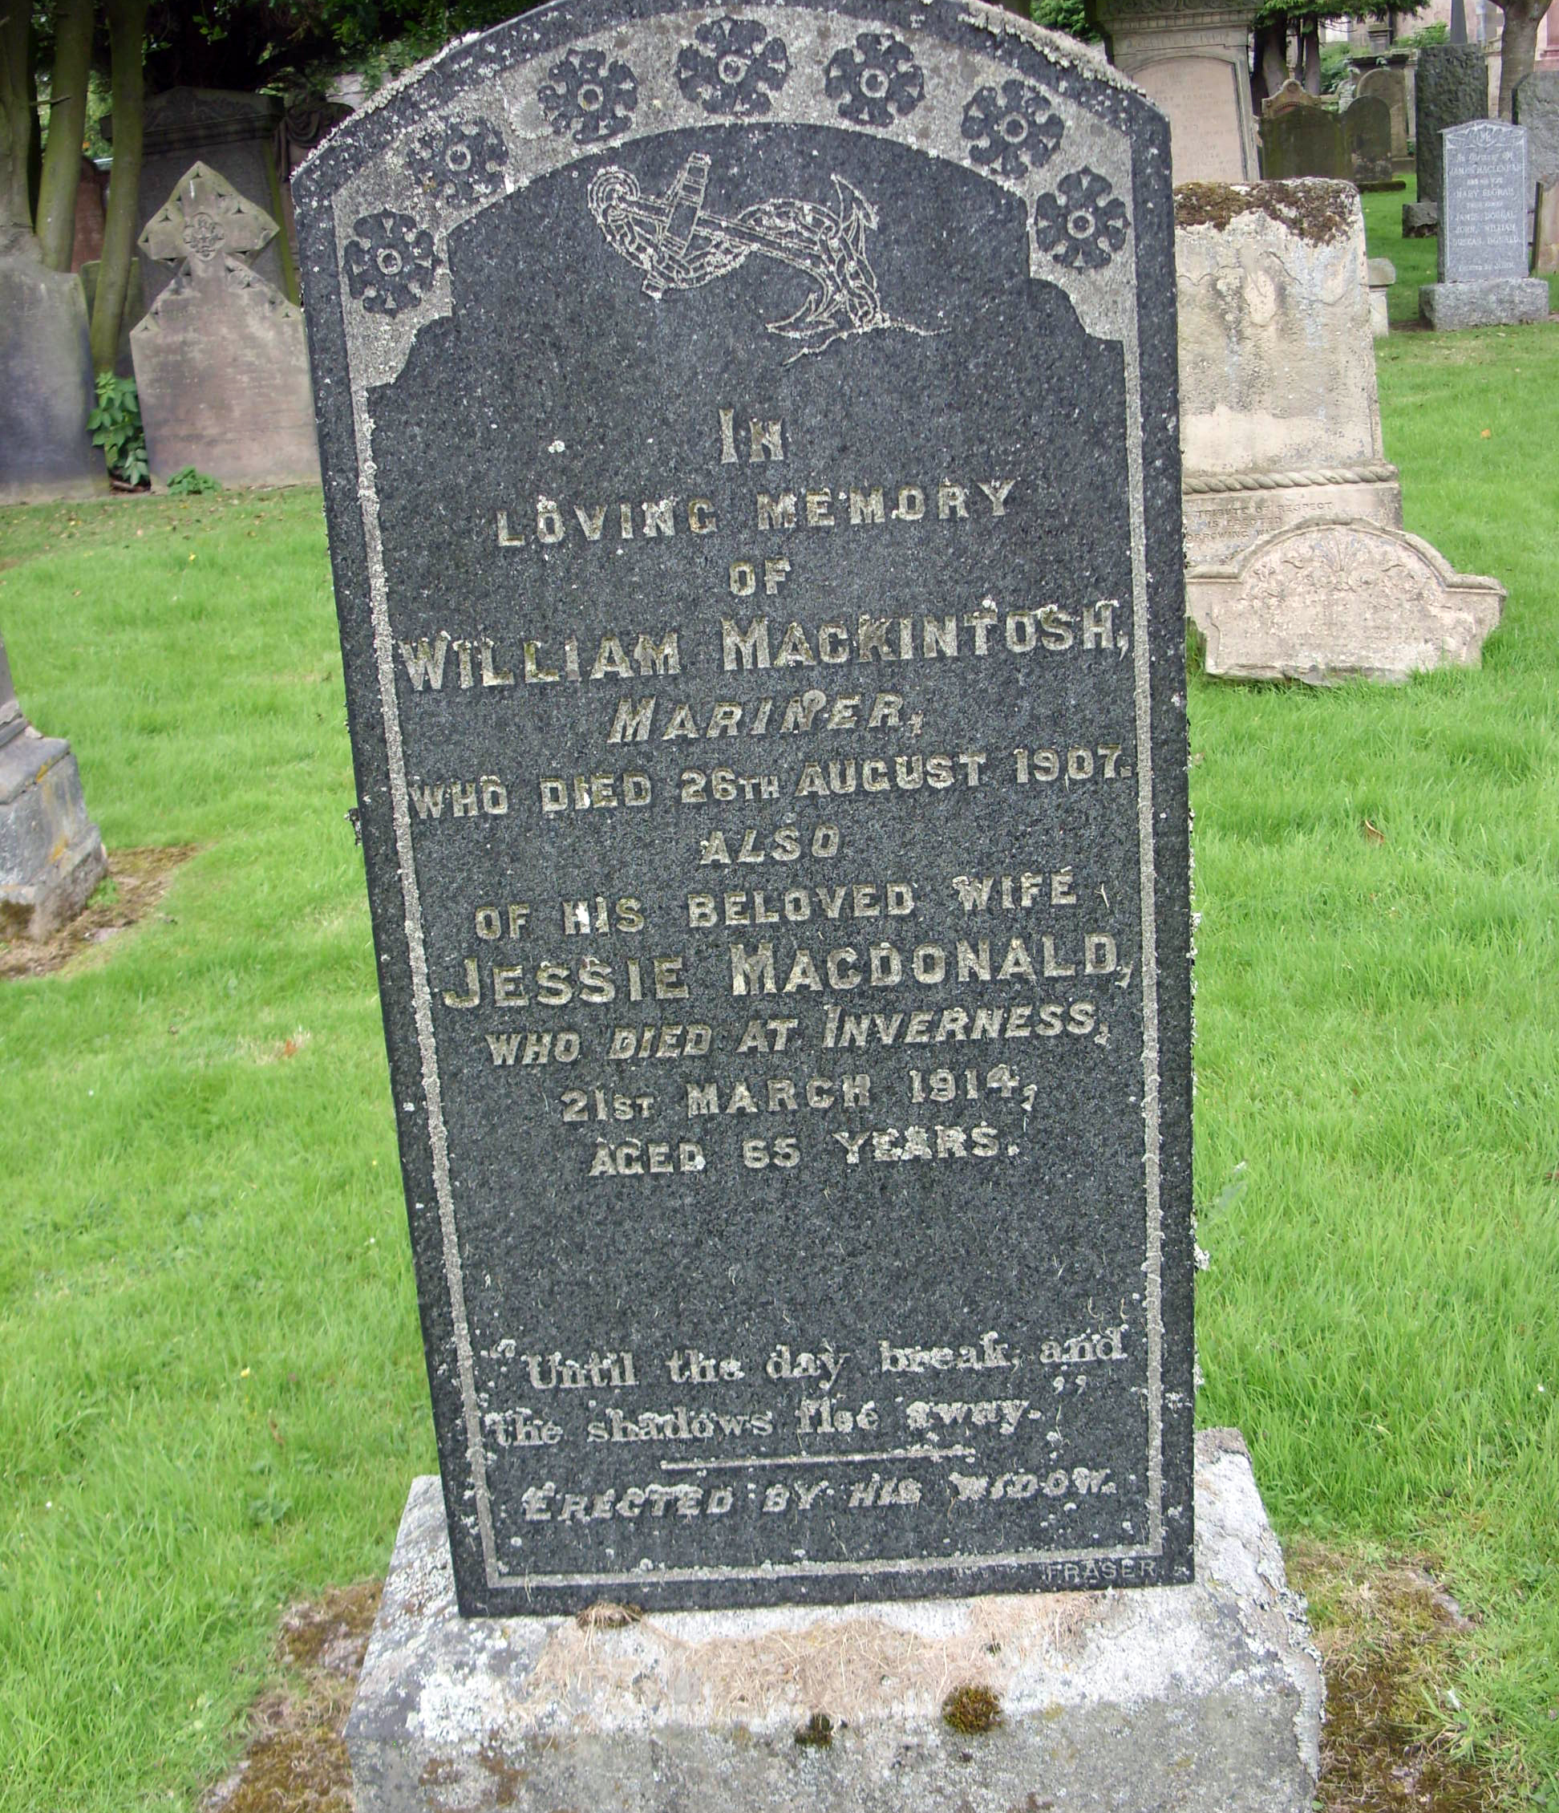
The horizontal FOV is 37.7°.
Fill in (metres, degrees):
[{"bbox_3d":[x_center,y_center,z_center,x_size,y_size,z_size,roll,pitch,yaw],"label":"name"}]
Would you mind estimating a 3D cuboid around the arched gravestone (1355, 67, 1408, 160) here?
[{"bbox_3d":[8.978,-11.815,34.000,0.770,1.320,0.200,-5,15,0],"label":"arched gravestone"}]

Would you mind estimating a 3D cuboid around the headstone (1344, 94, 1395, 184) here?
[{"bbox_3d":[7.513,-9.747,29.000,0.650,1.120,0.180,-5,15,0],"label":"headstone"}]

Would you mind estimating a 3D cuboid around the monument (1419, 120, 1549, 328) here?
[{"bbox_3d":[4.477,-4.317,14.500,0.740,1.230,0.300,-5,15,0],"label":"monument"}]

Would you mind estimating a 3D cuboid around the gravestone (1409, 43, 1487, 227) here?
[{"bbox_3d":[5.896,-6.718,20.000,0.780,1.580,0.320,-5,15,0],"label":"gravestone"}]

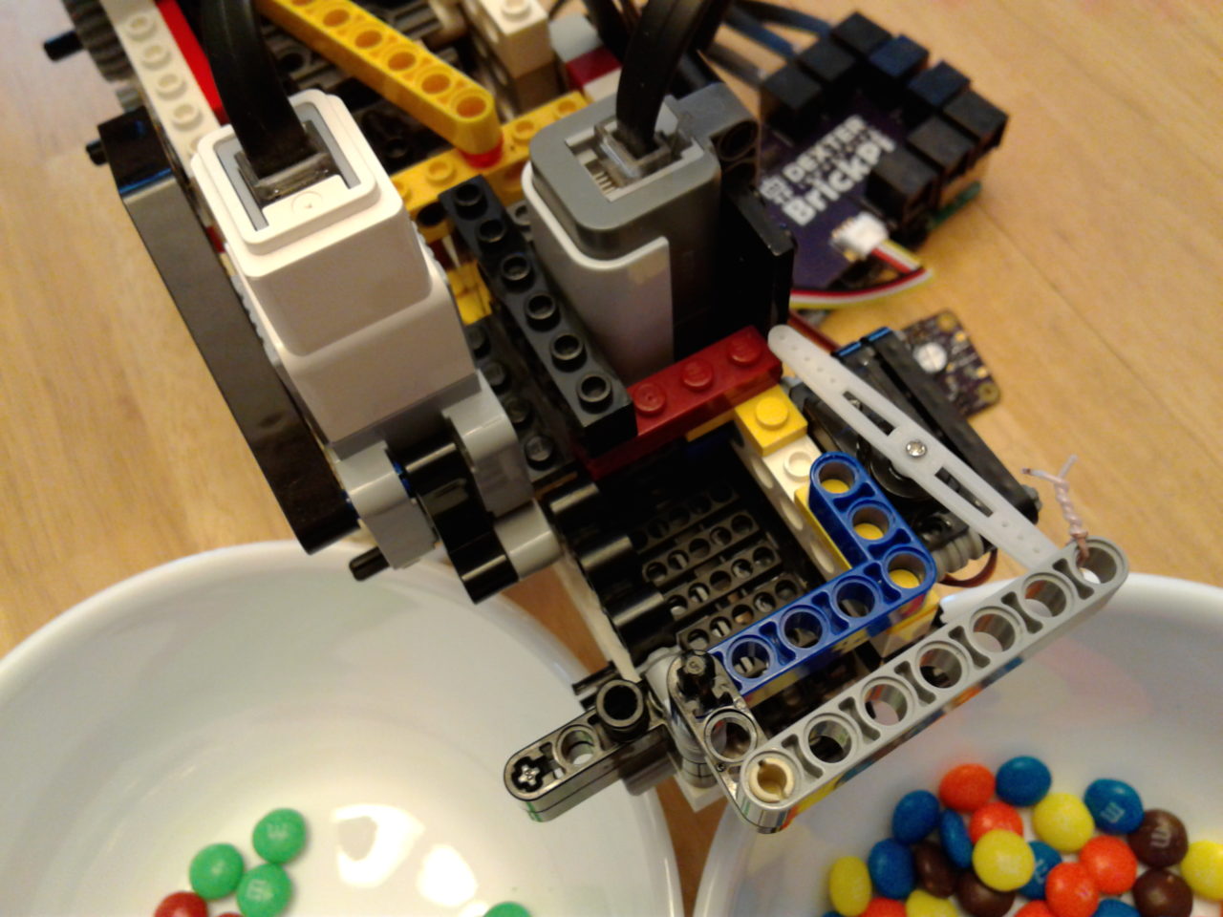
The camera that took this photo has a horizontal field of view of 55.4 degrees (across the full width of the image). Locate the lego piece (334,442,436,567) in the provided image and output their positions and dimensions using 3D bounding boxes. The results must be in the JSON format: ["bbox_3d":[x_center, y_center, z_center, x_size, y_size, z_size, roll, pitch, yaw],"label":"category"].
[{"bbox_3d":[-0.033,0.005,0.169,0.007,0.022,0.013,-28,63,-9],"label":"lego piece"}]

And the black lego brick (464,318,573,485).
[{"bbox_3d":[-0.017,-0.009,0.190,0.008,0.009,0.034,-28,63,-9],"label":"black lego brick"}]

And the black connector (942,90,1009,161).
[{"bbox_3d":[0.113,-0.104,0.367,0.012,0.012,0.015,-39,66,-15],"label":"black connector"}]

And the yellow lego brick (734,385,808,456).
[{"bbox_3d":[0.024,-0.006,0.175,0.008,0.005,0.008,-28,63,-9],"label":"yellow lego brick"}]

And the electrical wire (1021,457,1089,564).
[{"bbox_3d":[0.055,0.007,0.141,0.007,0.005,0.013,-11,104,20],"label":"electrical wire"}]

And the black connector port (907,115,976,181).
[{"bbox_3d":[0.102,-0.094,0.363,0.012,0.012,0.015,-39,66,-15],"label":"black connector port"}]

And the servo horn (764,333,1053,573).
[{"bbox_3d":[0.042,0.000,0.162,0.007,0.004,0.055,-40,66,-15],"label":"servo horn"}]

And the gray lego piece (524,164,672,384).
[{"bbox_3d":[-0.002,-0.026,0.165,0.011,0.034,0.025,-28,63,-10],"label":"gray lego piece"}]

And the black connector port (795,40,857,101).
[{"bbox_3d":[0.067,-0.119,0.363,0.013,0.012,0.014,-40,66,-15],"label":"black connector port"}]

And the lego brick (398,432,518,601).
[{"bbox_3d":[-0.023,0.008,0.171,0.008,0.032,0.008,-28,43,-9],"label":"lego brick"}]

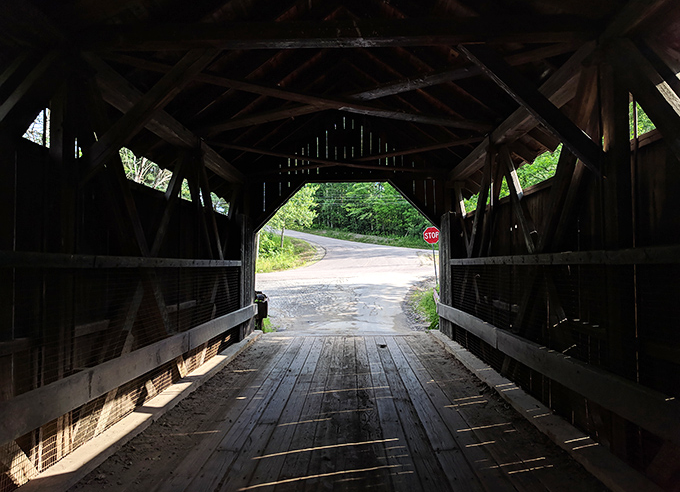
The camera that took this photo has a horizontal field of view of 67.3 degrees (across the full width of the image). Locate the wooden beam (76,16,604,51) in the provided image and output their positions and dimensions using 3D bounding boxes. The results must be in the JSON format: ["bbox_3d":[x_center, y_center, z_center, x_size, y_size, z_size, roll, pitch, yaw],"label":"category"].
[{"bbox_3d":[0.019,-1.873,4.517,4.750,0.158,0.168,-1,-2,1],"label":"wooden beam"}]

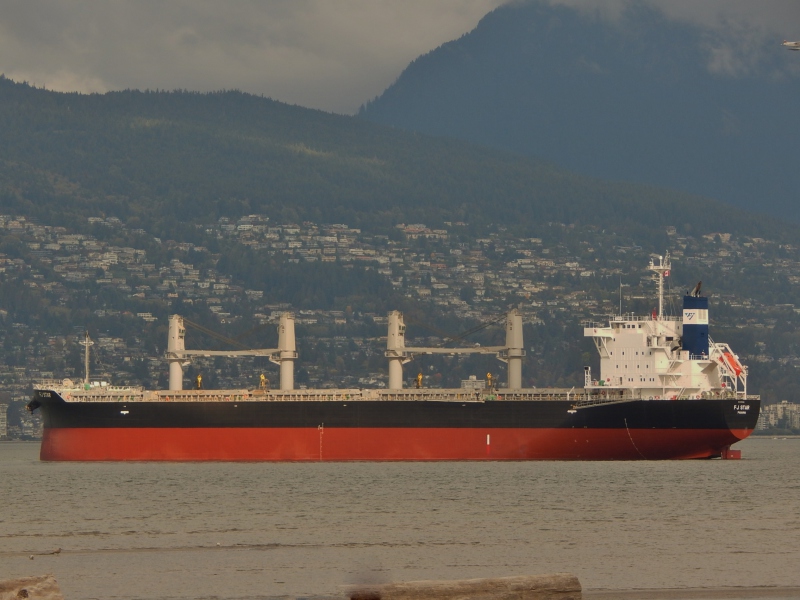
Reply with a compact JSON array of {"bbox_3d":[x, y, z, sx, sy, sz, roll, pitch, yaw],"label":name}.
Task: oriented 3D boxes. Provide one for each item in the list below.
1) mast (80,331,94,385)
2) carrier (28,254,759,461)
[{"bbox_3d":[-70.900,13.150,1312.000,1.800,12.400,3.300,-1,-2,40],"label":"mast"},{"bbox_3d":[-5.300,14.100,1255.500,200.000,45.000,32.300,-1,-2,40],"label":"carrier"}]

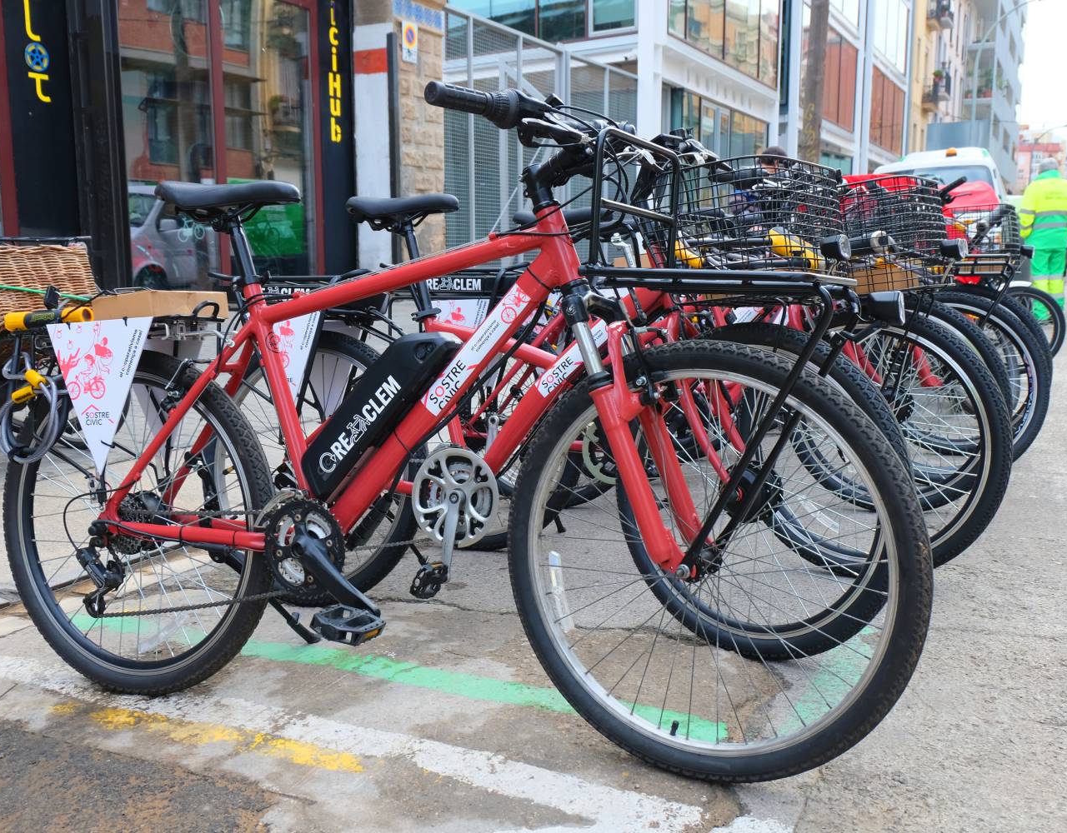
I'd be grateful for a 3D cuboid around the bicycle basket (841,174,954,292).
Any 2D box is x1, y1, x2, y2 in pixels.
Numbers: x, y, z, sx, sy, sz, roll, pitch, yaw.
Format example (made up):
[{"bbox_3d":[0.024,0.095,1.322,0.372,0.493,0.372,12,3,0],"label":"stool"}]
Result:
[{"bbox_3d":[0.797,-0.401,2.425,0.265,0.245,0.295,-6,0,35],"label":"bicycle basket"}]

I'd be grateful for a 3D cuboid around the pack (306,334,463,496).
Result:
[{"bbox_3d":[-0.251,-0.018,1.746,0.102,0.350,0.088,48,18,14],"label":"pack"}]

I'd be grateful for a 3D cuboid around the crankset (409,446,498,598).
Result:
[{"bbox_3d":[-0.189,0.221,2.198,0.210,0.304,0.145,1,1,26],"label":"crankset"}]

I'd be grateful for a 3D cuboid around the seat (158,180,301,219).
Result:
[{"bbox_3d":[-0.527,-0.379,1.850,0.275,0.080,0.172,5,4,23],"label":"seat"}]

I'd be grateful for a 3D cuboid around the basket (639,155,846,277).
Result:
[{"bbox_3d":[0.415,-0.342,2.000,0.265,0.245,0.300,-4,1,42],"label":"basket"}]

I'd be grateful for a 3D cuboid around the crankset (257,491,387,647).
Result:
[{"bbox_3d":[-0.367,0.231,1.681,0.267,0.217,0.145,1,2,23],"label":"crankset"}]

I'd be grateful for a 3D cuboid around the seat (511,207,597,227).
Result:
[{"bbox_3d":[0.078,-0.523,2.830,0.270,0.080,0.168,5,4,28],"label":"seat"}]

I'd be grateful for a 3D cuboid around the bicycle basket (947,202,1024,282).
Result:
[{"bbox_3d":[1.678,-0.640,3.920,0.265,0.245,0.295,-5,1,33],"label":"bicycle basket"}]

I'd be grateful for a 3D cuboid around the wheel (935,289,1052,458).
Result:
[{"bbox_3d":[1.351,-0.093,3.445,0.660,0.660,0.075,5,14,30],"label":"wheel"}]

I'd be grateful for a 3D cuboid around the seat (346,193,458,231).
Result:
[{"bbox_3d":[-0.284,-0.458,2.369,0.270,0.080,0.168,4,2,26],"label":"seat"}]

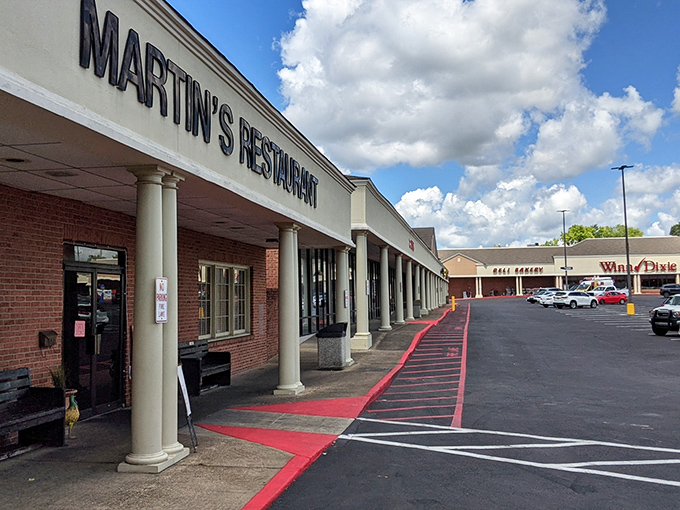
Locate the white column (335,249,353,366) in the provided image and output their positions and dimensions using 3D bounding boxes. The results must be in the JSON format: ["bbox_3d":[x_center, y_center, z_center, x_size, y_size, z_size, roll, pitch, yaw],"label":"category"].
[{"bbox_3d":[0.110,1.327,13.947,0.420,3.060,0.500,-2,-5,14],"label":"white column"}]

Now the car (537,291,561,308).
[{"bbox_3d":[23.209,4.600,55.239,4.750,1.470,1.830,1,-5,-20],"label":"car"}]

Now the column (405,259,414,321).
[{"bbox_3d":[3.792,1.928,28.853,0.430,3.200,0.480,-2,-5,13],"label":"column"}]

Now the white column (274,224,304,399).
[{"bbox_3d":[-0.903,0.946,9.511,0.410,2.970,0.560,-2,-5,13],"label":"white column"}]

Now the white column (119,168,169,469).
[{"bbox_3d":[-1.980,0.638,5.540,0.410,3.060,0.390,-2,-5,14],"label":"white column"}]

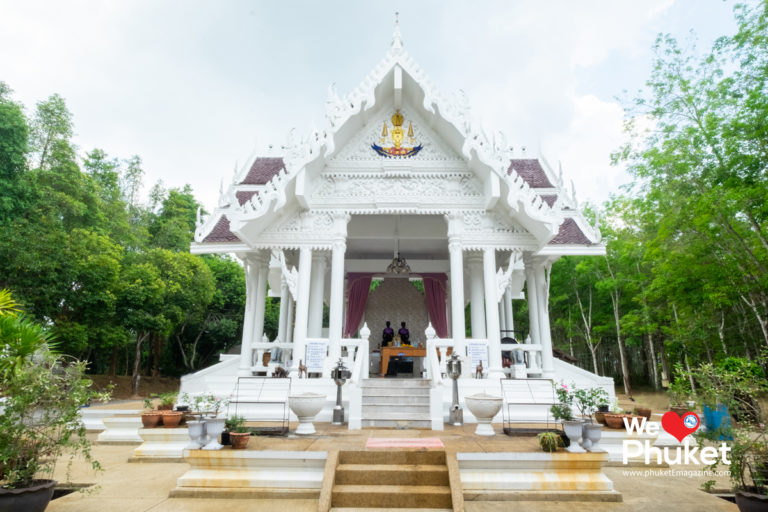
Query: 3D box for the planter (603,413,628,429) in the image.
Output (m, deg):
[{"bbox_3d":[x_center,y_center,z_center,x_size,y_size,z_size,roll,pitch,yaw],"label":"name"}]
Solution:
[{"bbox_3d":[4.065,2.898,6.752,0.382,0.195,0.382,0,-16,2],"label":"planter"}]

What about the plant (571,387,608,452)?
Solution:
[{"bbox_3d":[2.673,2.114,4.994,0.393,0.740,0.380,0,-16,2],"label":"plant"}]

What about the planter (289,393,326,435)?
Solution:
[{"bbox_3d":[-1.186,2.455,5.990,0.586,0.540,0.586,0,-16,2],"label":"planter"}]

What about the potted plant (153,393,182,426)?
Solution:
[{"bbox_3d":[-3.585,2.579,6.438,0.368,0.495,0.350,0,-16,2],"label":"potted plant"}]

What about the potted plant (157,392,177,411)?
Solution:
[{"bbox_3d":[-4.503,3.058,7.959,0.350,0.365,0.320,0,-16,2],"label":"potted plant"}]

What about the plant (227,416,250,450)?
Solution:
[{"bbox_3d":[-1.840,2.248,4.870,0.272,0.330,0.290,0,-16,2],"label":"plant"}]

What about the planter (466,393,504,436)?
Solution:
[{"bbox_3d":[1.554,2.481,6.032,0.589,0.565,0.589,0,-16,2],"label":"planter"}]

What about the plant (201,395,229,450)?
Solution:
[{"bbox_3d":[-2.162,2.118,4.920,0.312,0.600,0.330,0,-16,2],"label":"plant"}]

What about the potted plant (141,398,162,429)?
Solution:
[{"bbox_3d":[-3.860,2.614,6.387,0.304,0.395,0.320,0,-16,2],"label":"potted plant"}]

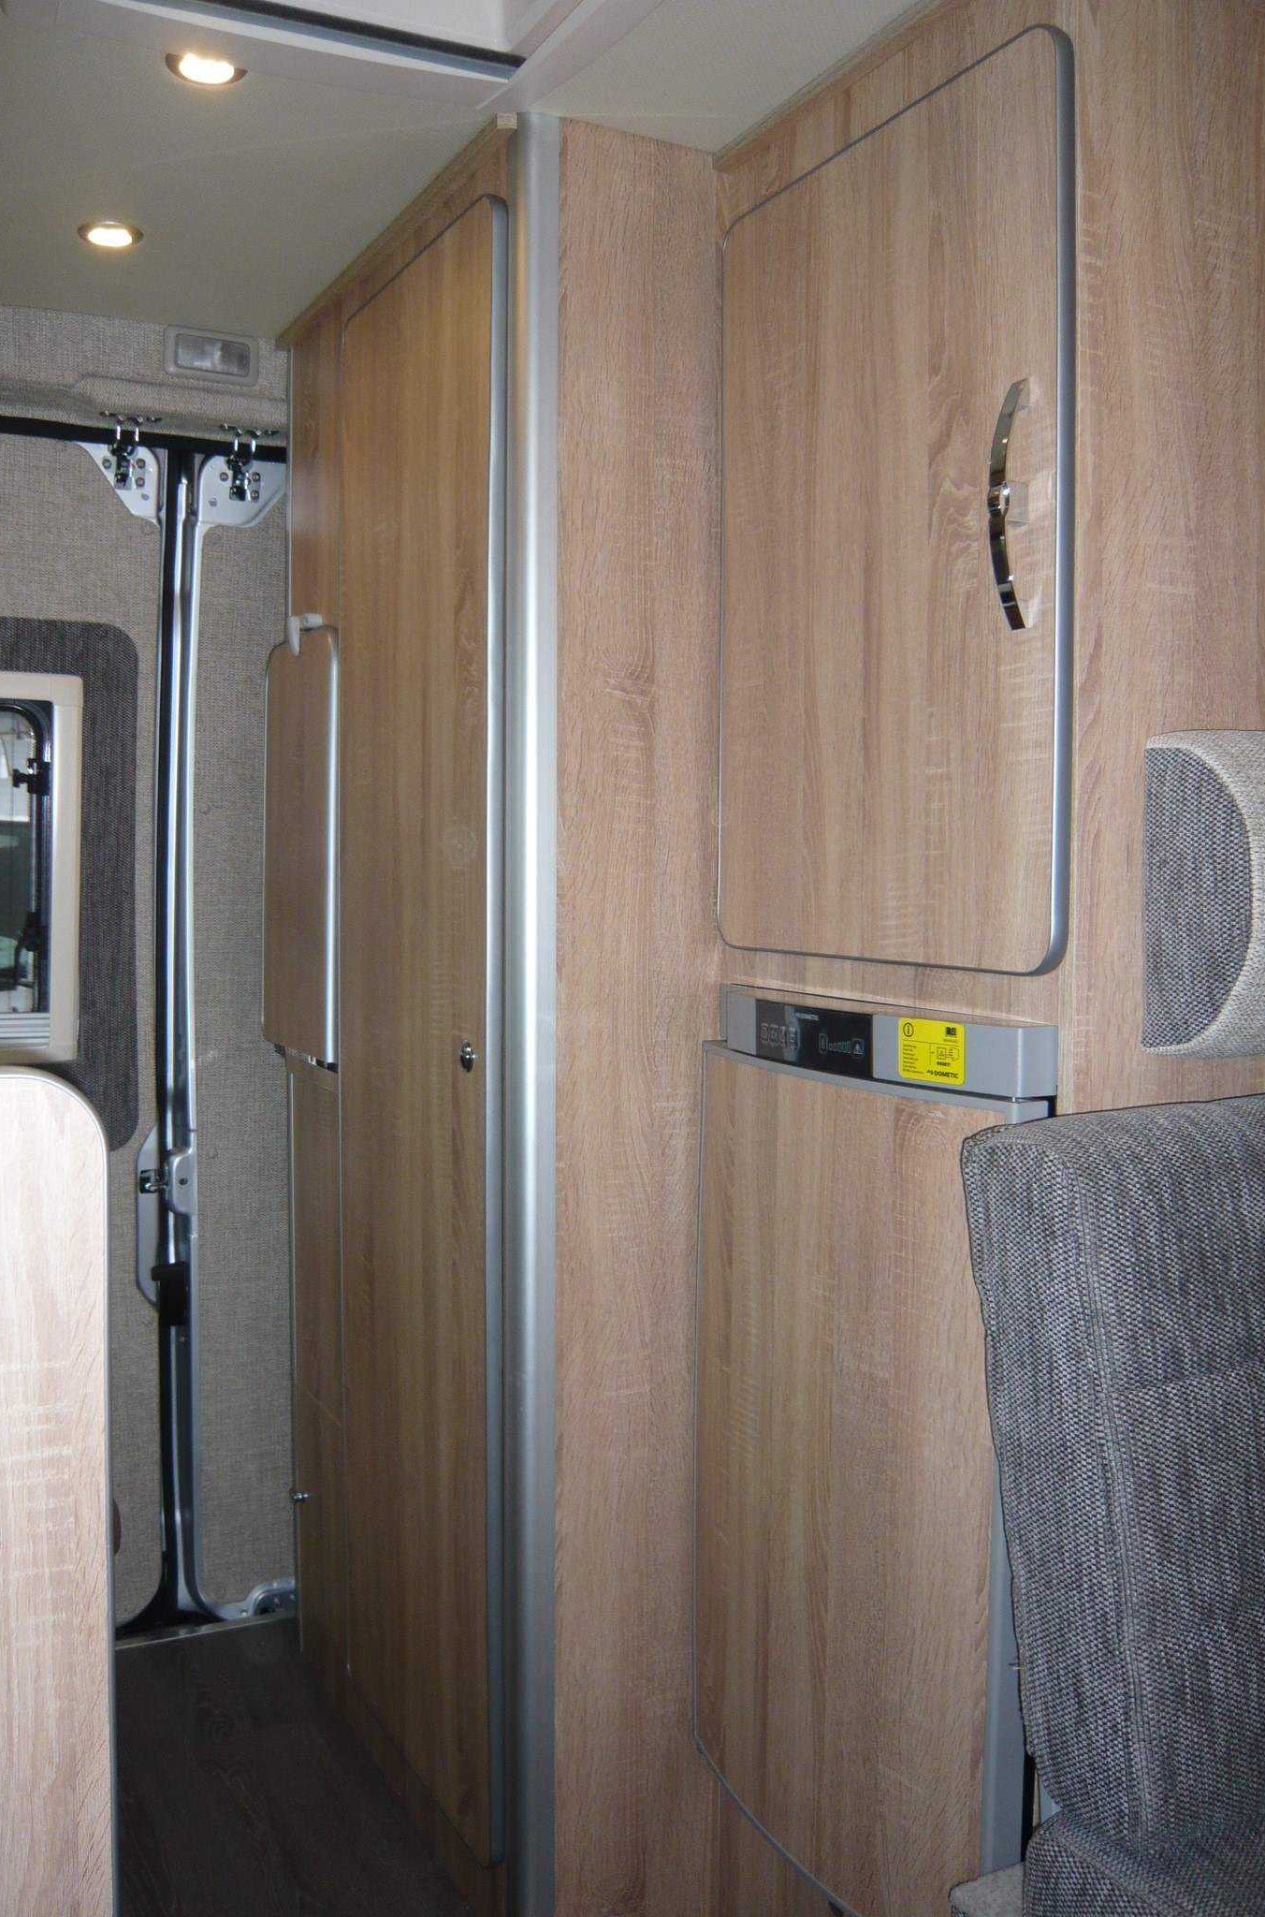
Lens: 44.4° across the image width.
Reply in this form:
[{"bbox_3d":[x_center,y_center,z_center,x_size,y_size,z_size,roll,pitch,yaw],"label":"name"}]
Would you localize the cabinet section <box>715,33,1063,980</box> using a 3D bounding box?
[{"bbox_3d":[0.336,-0.368,1.467,0.320,0.740,0.497,-2,4,-29],"label":"cabinet section"}]

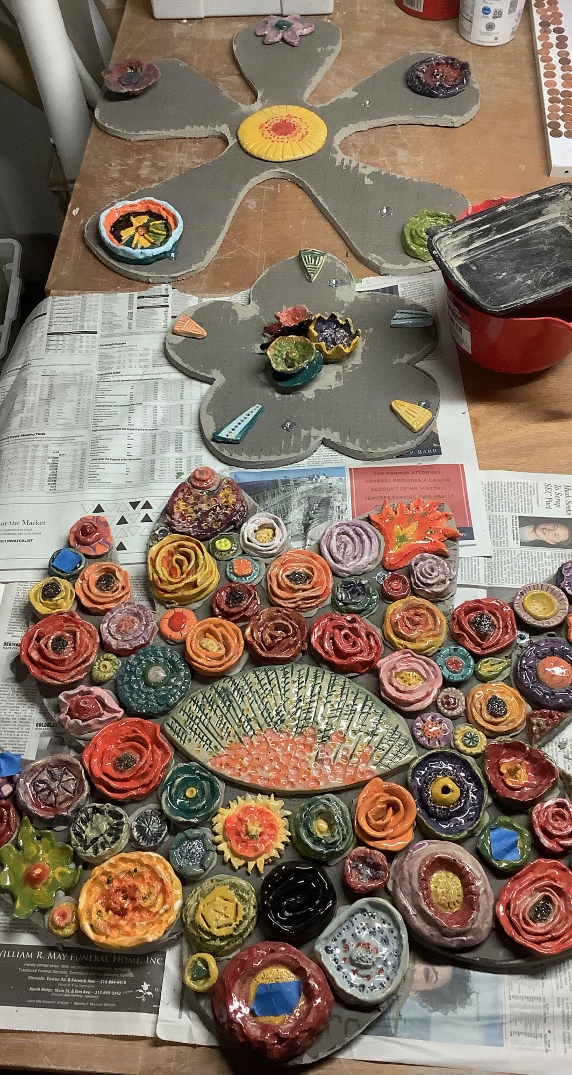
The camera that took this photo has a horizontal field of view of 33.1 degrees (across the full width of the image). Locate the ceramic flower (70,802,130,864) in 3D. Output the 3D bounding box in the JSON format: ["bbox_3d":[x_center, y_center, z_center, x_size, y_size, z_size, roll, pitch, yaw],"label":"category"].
[{"bbox_3d":[-0.170,0.270,0.879,0.052,0.023,0.051,-4,57,0],"label":"ceramic flower"}]

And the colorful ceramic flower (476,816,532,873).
[{"bbox_3d":[0.192,0.275,0.857,0.049,0.029,0.047,-5,57,0],"label":"colorful ceramic flower"}]

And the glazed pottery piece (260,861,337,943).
[{"bbox_3d":[0.011,0.318,0.845,0.067,0.035,0.067,-2,56,2],"label":"glazed pottery piece"}]

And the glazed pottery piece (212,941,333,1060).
[{"bbox_3d":[-0.011,0.381,0.796,0.100,0.045,0.089,-2,58,2],"label":"glazed pottery piece"}]

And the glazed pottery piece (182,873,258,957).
[{"bbox_3d":[-0.058,0.330,0.842,0.064,0.034,0.065,-2,56,2],"label":"glazed pottery piece"}]

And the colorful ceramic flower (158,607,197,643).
[{"bbox_3d":[-0.114,0.093,1.018,0.040,0.014,0.036,-2,56,2],"label":"colorful ceramic flower"}]

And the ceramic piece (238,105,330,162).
[{"bbox_3d":[-0.006,-0.611,1.450,0.137,0.012,0.125,-5,57,0],"label":"ceramic piece"}]

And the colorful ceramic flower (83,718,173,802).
[{"bbox_3d":[-0.149,0.214,0.919,0.084,0.029,0.080,-2,58,2],"label":"colorful ceramic flower"}]

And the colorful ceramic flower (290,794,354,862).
[{"bbox_3d":[0.033,0.268,0.895,0.059,0.025,0.060,-4,57,0],"label":"colorful ceramic flower"}]

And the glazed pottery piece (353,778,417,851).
[{"bbox_3d":[0.090,0.250,0.877,0.057,0.032,0.063,-5,57,0],"label":"glazed pottery piece"}]

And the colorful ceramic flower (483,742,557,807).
[{"bbox_3d":[0.214,0.222,0.886,0.067,0.035,0.060,-5,57,0],"label":"colorful ceramic flower"}]

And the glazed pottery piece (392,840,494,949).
[{"bbox_3d":[0.137,0.307,0.836,0.073,0.032,0.097,-37,62,-20],"label":"glazed pottery piece"}]

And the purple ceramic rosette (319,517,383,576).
[{"bbox_3d":[0.071,0.011,1.064,0.065,0.018,0.070,-4,57,0],"label":"purple ceramic rosette"}]

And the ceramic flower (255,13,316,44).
[{"bbox_3d":[-0.001,-0.852,1.612,0.095,0.015,0.088,-4,57,0],"label":"ceramic flower"}]

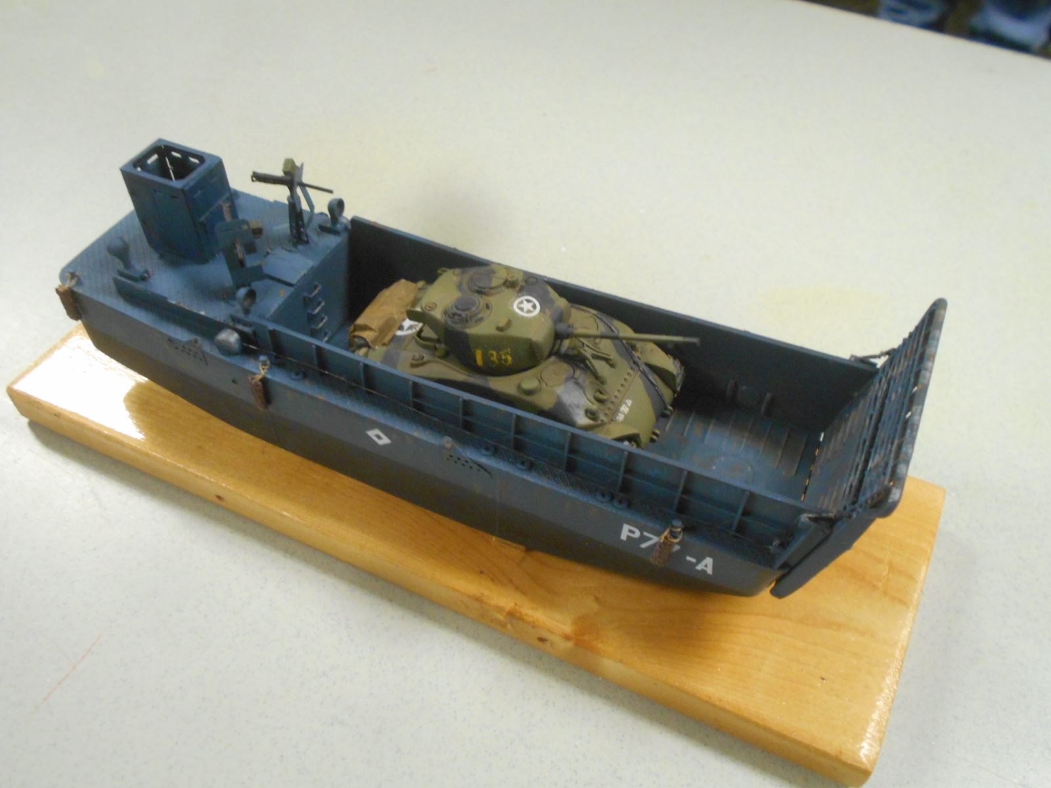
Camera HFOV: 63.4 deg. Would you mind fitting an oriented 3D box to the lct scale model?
[{"bbox_3d":[-0.019,-0.013,0.212,0.210,0.063,0.060,18,52,17],"label":"lct scale model"}]

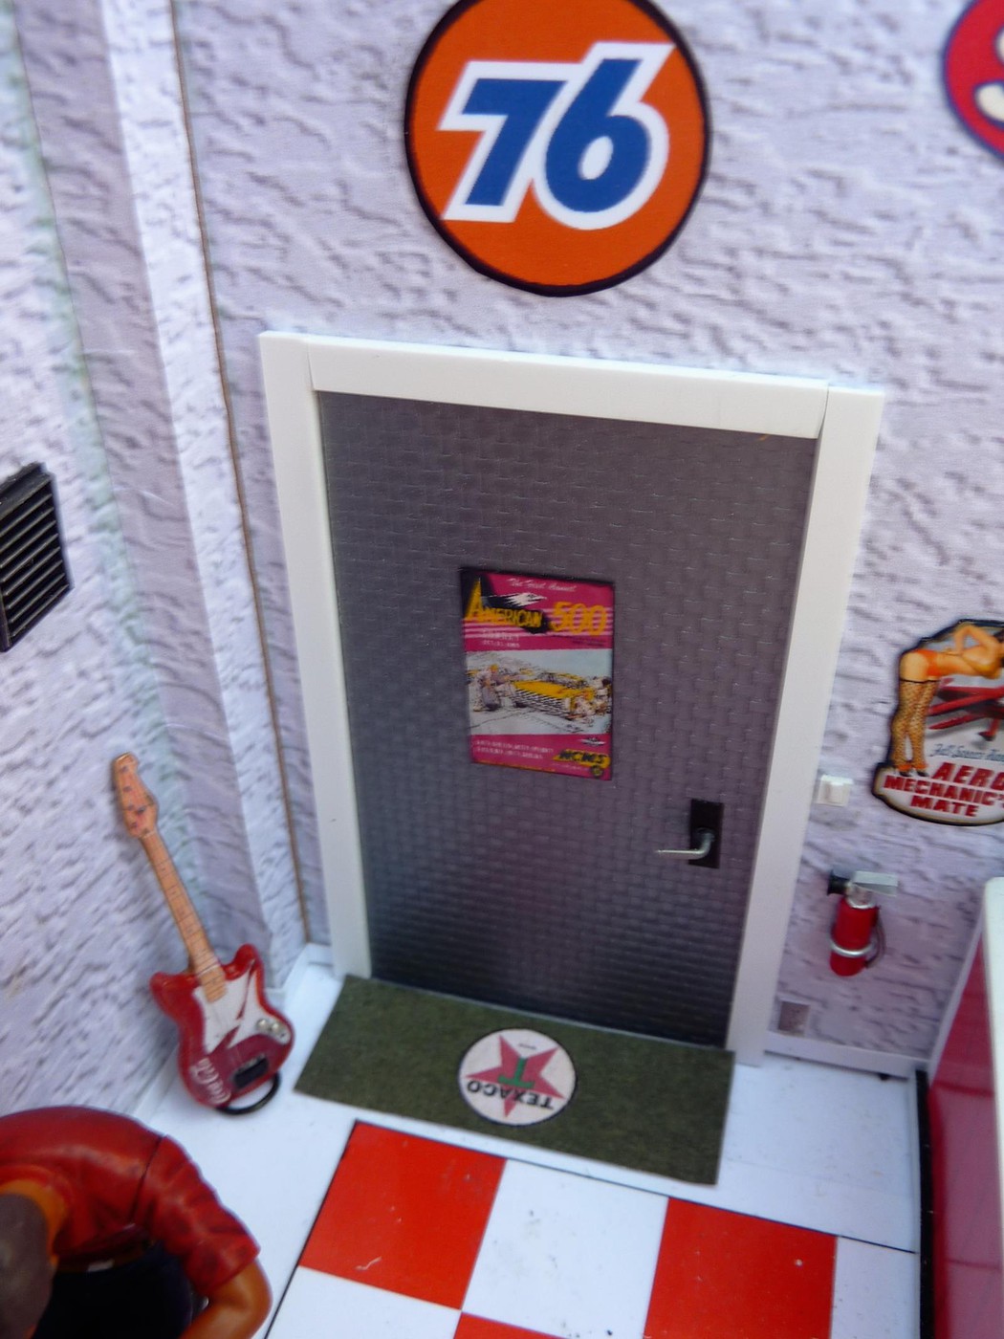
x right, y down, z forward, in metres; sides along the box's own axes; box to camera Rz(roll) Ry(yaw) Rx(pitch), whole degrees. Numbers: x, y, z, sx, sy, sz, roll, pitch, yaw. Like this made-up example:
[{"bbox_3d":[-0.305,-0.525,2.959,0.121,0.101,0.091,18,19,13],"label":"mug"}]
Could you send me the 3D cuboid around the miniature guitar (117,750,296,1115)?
[{"bbox_3d":[-0.043,0.036,0.153,0.017,0.059,0.004,-25,29,-26],"label":"miniature guitar"}]

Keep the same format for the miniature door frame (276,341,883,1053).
[{"bbox_3d":[0.006,0.011,0.150,0.069,0.105,0.003,8,34,13],"label":"miniature door frame"}]

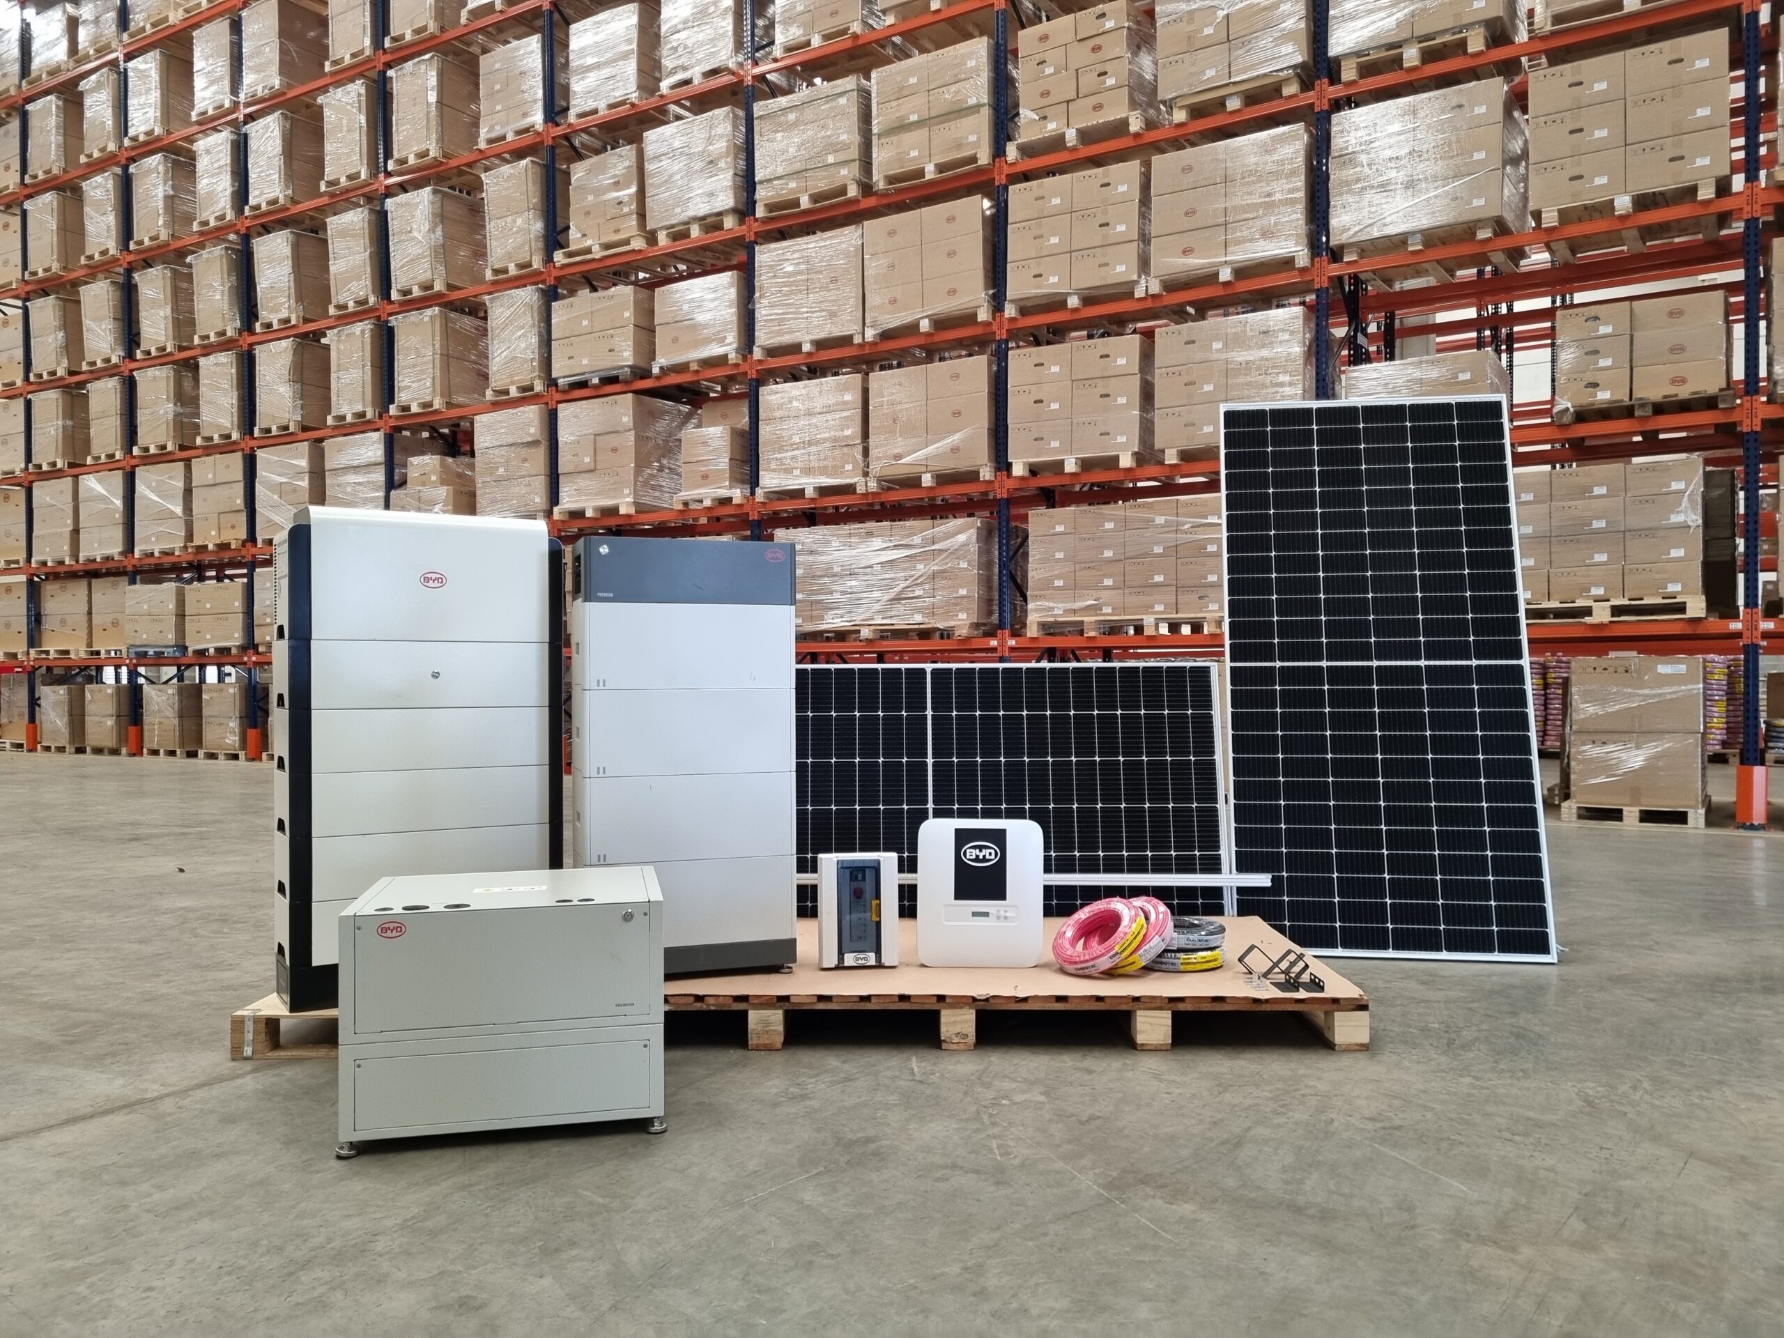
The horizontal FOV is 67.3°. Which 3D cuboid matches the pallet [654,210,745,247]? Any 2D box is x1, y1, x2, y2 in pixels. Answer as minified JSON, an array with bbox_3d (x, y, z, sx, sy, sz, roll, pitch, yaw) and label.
[{"bbox_3d":[-1.501,-4.154,13.092,0.960,0.140,1.100,-1,0,32],"label":"pallet"}]

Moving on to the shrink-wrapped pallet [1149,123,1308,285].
[{"bbox_3d":[2.716,-3.368,10.254,1.170,1.018,1.020,-1,0,31],"label":"shrink-wrapped pallet"}]

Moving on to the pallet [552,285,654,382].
[{"bbox_3d":[-2.667,-3.256,13.745,1.100,0.890,1.120,-1,0,32],"label":"pallet"}]

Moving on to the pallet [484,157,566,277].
[{"bbox_3d":[-3.397,-4.325,13.343,0.740,1.060,1.050,-1,0,31],"label":"pallet"}]

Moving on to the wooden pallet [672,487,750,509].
[{"bbox_3d":[-1.431,-1.567,12.838,0.805,0.124,1.061,-1,0,32],"label":"wooden pallet"}]

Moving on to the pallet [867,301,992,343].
[{"bbox_3d":[0.560,-2.869,11.610,1.173,0.128,1.081,-1,0,32],"label":"pallet"}]

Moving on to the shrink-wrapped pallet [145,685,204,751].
[{"bbox_3d":[-8.994,0.647,17.480,0.793,0.901,1.061,-1,0,32],"label":"shrink-wrapped pallet"}]

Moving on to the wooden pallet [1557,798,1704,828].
[{"bbox_3d":[4.635,0.856,8.305,0.744,0.117,0.970,-1,0,34],"label":"wooden pallet"}]

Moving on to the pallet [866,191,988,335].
[{"bbox_3d":[0.543,-3.333,11.587,1.204,1.017,1.000,-1,0,31],"label":"pallet"}]

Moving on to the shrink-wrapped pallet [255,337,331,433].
[{"bbox_3d":[-6.556,-3.103,15.260,0.730,1.000,1.030,-1,0,31],"label":"shrink-wrapped pallet"}]

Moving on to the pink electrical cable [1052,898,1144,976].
[{"bbox_3d":[0.566,0.733,3.657,0.255,0.052,0.255,-34,16,0],"label":"pink electrical cable"}]

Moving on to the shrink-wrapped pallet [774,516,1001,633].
[{"bbox_3d":[0.105,-0.711,11.033,1.887,0.856,1.020,-1,0,31],"label":"shrink-wrapped pallet"}]

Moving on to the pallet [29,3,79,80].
[{"bbox_3d":[-11.347,-8.544,18.791,1.147,0.881,1.000,-1,0,31],"label":"pallet"}]

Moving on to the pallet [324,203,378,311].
[{"bbox_3d":[-5.843,-4.630,15.764,0.800,1.120,1.180,-1,0,32],"label":"pallet"}]

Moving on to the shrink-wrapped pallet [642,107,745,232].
[{"bbox_3d":[-1.515,-4.319,12.195,0.990,1.030,1.050,-1,0,31],"label":"shrink-wrapped pallet"}]

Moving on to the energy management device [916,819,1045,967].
[{"bbox_3d":[0.252,0.636,3.854,0.357,0.415,0.150,-1,0,4],"label":"energy management device"}]

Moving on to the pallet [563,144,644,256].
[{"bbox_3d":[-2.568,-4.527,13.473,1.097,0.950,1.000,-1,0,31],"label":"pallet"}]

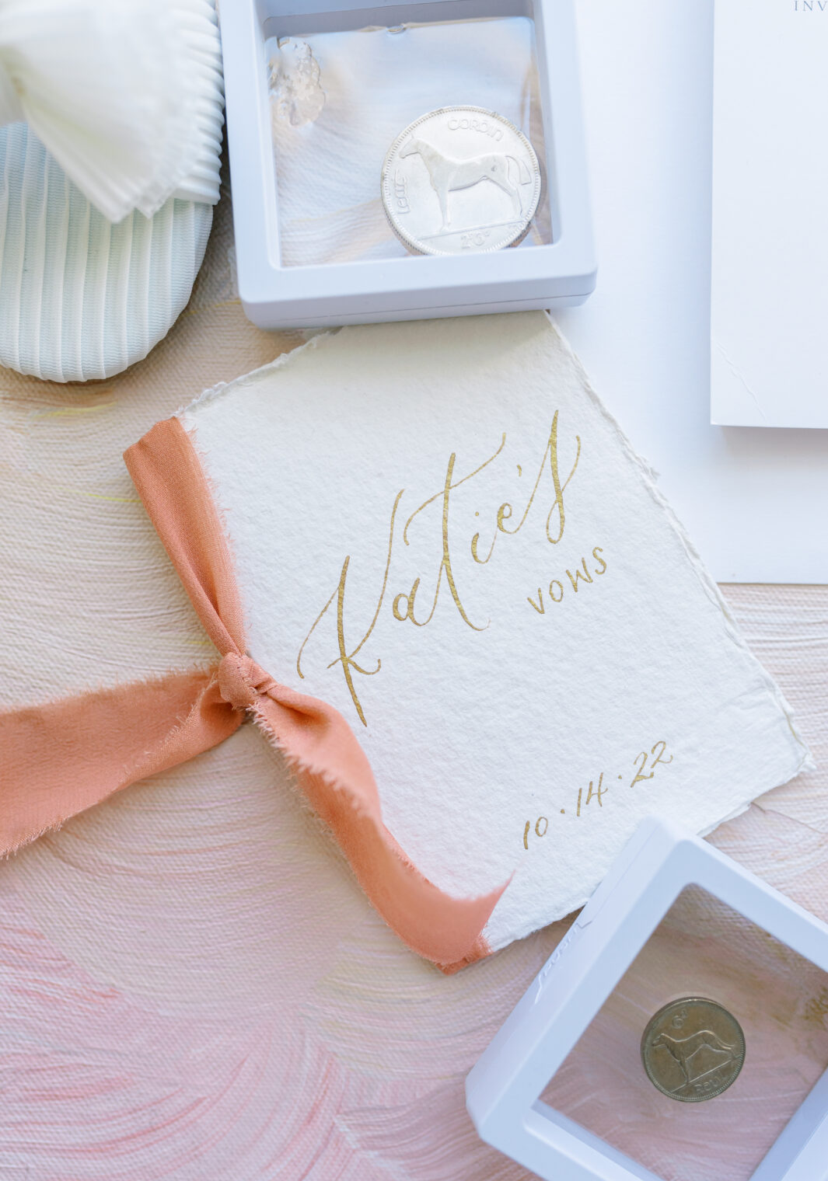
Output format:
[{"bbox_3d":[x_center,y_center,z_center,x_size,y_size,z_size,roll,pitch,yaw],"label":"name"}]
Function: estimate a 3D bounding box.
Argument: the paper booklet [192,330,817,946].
[{"bbox_3d":[0.012,0.003,0.254,0.088,0.006,0.127,-31,89,-1],"label":"paper booklet"}]

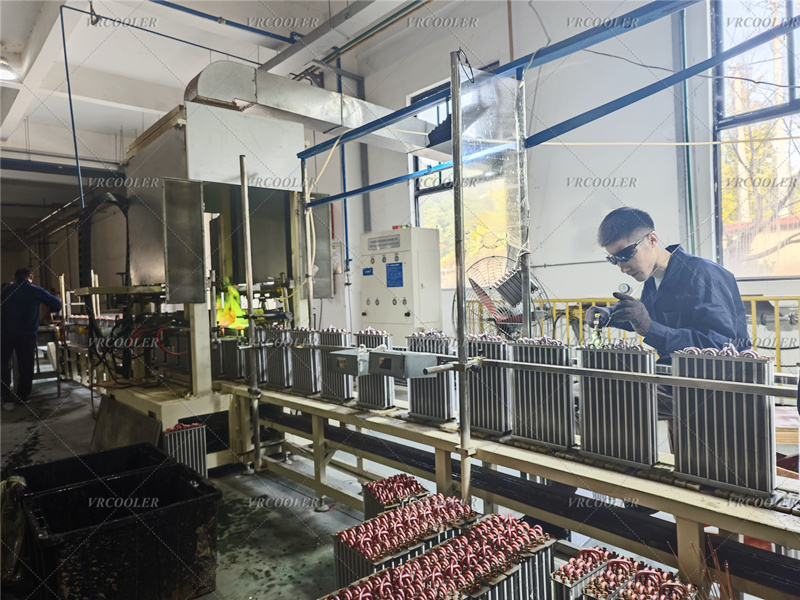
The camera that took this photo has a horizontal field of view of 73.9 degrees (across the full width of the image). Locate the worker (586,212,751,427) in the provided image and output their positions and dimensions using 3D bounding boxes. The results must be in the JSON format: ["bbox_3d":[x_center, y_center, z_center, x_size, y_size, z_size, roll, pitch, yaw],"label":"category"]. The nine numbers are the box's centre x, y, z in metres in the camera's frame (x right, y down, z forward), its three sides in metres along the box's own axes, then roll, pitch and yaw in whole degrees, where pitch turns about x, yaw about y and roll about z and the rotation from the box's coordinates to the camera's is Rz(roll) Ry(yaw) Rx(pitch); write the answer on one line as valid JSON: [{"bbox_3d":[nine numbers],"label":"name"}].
[{"bbox_3d":[1.025,0.373,2.075,0.720,1.450,0.530,-3,1,-27],"label":"worker"}]

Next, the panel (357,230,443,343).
[{"bbox_3d":[0.023,0.130,6.426,0.435,1.872,0.912,-3,1,-42],"label":"panel"}]

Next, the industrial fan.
[{"bbox_3d":[0.660,0.421,3.087,0.500,1.349,0.760,-3,1,-41],"label":"industrial fan"}]

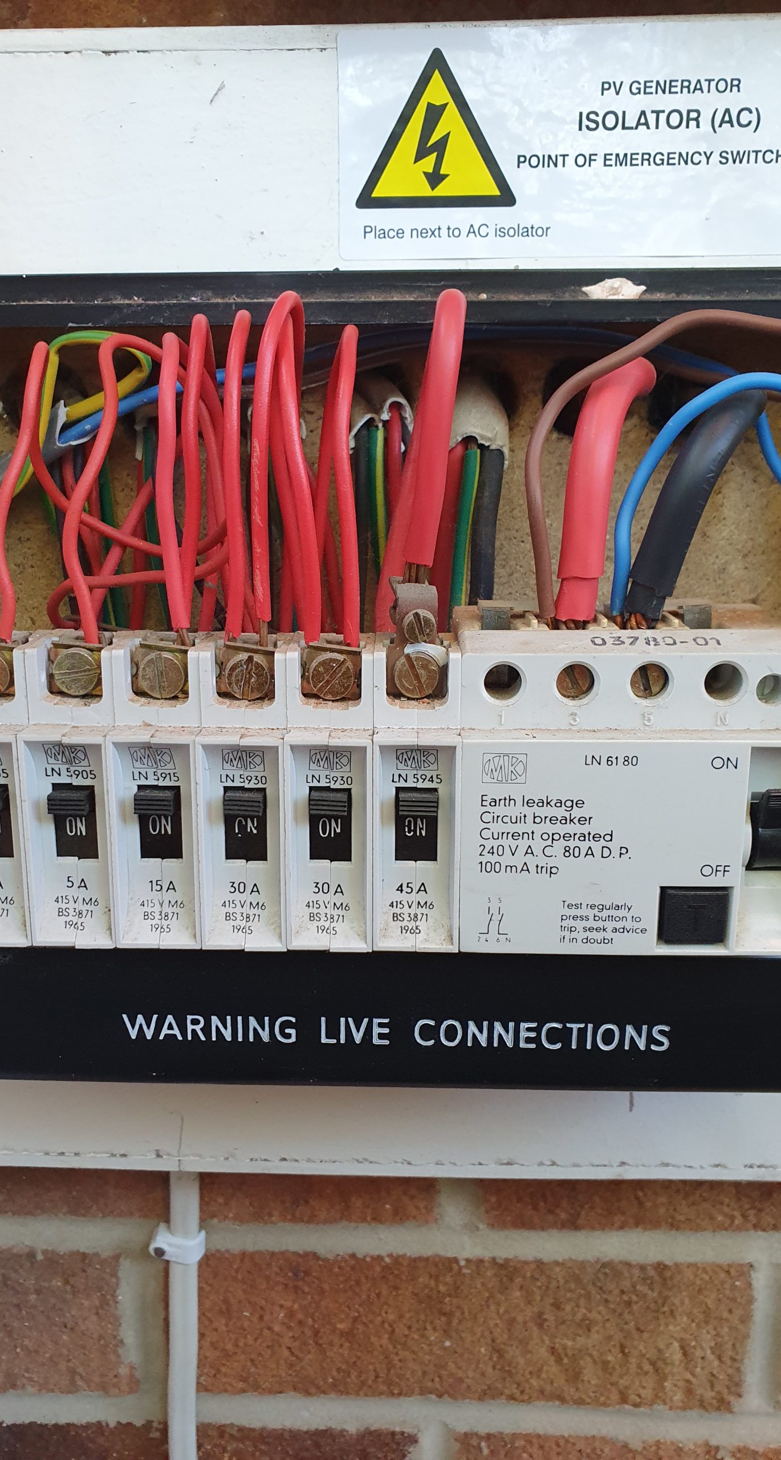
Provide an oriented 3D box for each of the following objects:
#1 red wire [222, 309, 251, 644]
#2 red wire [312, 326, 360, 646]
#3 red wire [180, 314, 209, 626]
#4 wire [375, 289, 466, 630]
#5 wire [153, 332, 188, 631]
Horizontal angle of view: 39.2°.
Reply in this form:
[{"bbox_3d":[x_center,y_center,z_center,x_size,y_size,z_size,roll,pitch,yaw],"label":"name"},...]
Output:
[{"bbox_3d":[-0.031,-0.051,0.226,0.007,0.066,0.019,0,12,2],"label":"red wire"},{"bbox_3d":[-0.012,-0.052,0.238,0.012,0.065,0.036,0,12,2],"label":"red wire"},{"bbox_3d":[-0.043,-0.057,0.242,0.006,0.067,0.016,0,12,2],"label":"red wire"},{"bbox_3d":[0.006,-0.056,0.239,0.020,0.073,0.048,0,12,2],"label":"wire"},{"bbox_3d":[-0.044,-0.049,0.223,0.005,0.060,0.019,0,12,2],"label":"wire"}]

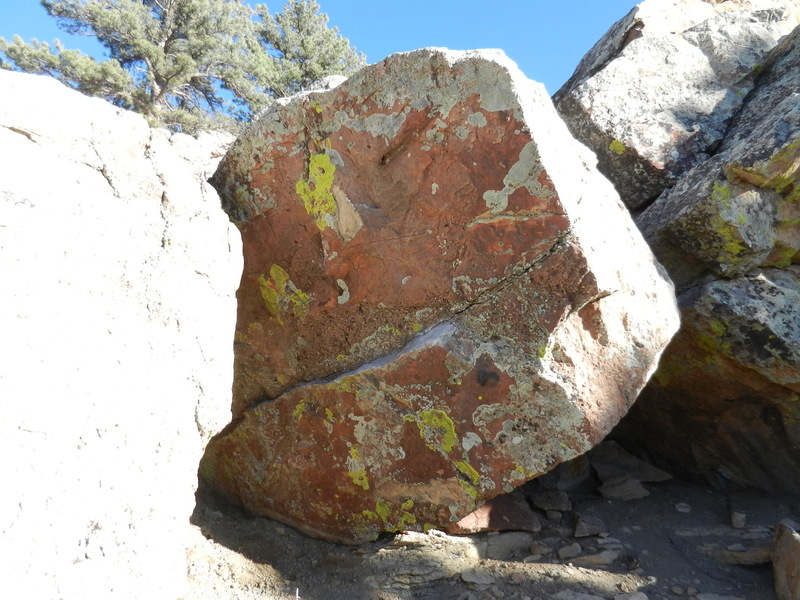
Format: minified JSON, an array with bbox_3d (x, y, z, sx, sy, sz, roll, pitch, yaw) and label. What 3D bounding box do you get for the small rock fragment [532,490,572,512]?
[{"bbox_3d":[1.043,1.371,3.950,0.268,0.105,0.180,0,-2,0],"label":"small rock fragment"}]

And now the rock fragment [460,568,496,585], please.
[{"bbox_3d":[0.396,1.412,2.950,0.170,0.040,0.120,0,-2,0],"label":"rock fragment"}]

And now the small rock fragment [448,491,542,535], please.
[{"bbox_3d":[0.595,1.324,3.600,0.574,0.175,0.300,0,-2,0],"label":"small rock fragment"}]

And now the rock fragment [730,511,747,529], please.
[{"bbox_3d":[2.138,1.387,3.650,0.099,0.088,0.085,0,-2,0],"label":"rock fragment"}]

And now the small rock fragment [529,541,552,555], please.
[{"bbox_3d":[0.802,1.414,3.300,0.134,0.046,0.100,0,-2,0],"label":"small rock fragment"}]

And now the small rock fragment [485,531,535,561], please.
[{"bbox_3d":[0.635,1.423,3.350,0.284,0.107,0.200,0,-2,0],"label":"small rock fragment"}]

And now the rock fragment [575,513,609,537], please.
[{"bbox_3d":[1.160,1.366,3.500,0.202,0.110,0.150,0,-2,0],"label":"rock fragment"}]

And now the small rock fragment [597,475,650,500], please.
[{"bbox_3d":[1.632,1.370,4.200,0.370,0.084,0.260,0,-2,0],"label":"small rock fragment"}]

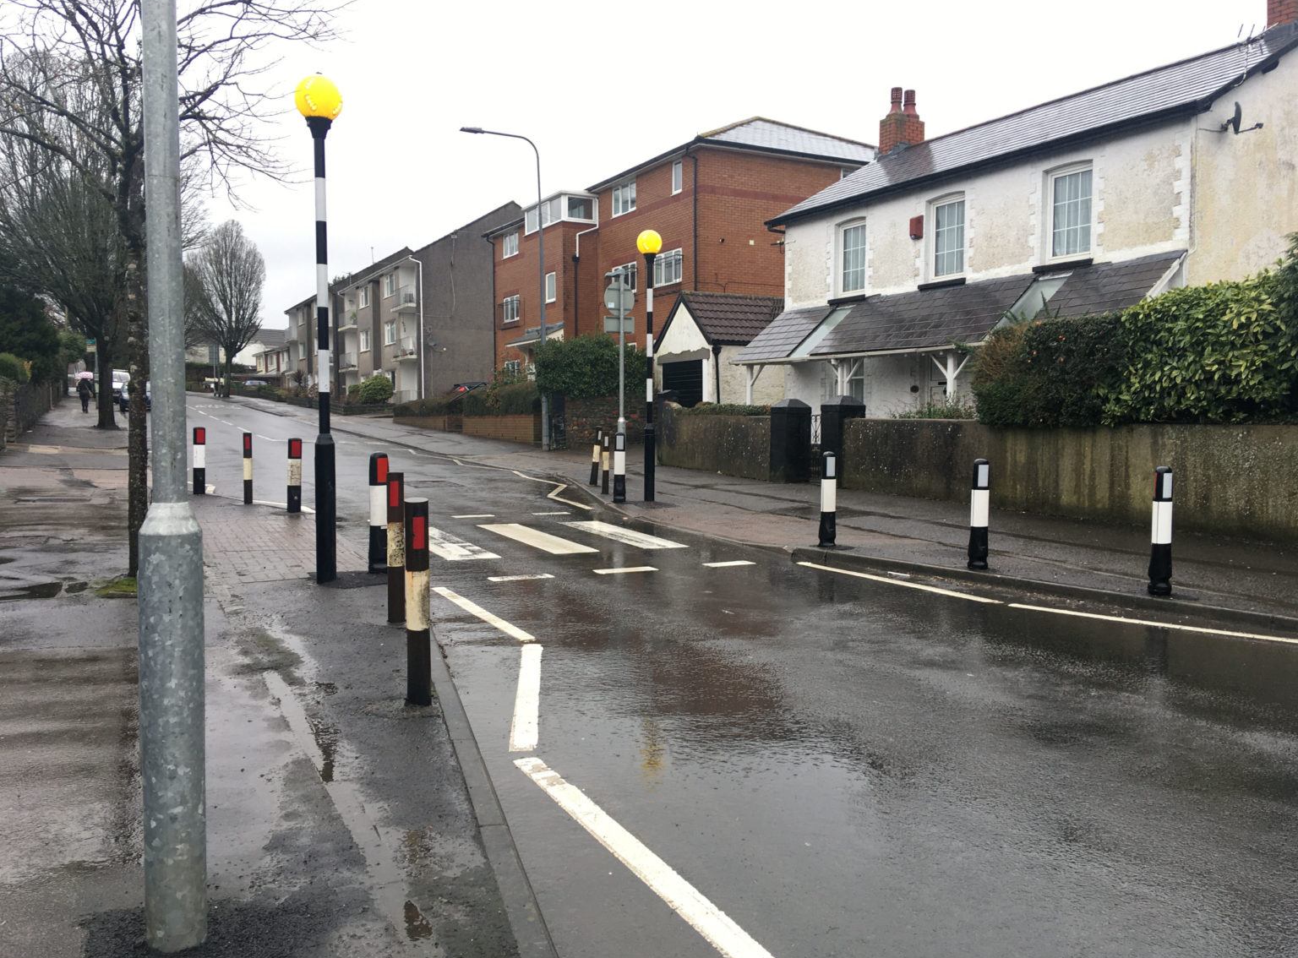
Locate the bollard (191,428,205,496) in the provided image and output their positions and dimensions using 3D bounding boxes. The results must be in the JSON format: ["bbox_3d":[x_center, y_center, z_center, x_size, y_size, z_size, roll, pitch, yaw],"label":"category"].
[{"bbox_3d":[-6.456,-0.265,15.560,0.160,0.940,0.160,-3,5,-37],"label":"bollard"}]

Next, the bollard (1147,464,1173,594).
[{"bbox_3d":[3.791,0.380,8.024,0.160,0.940,0.160,-2,4,-27],"label":"bollard"}]

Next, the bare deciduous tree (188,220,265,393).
[{"bbox_3d":[-28.252,-11.471,73.000,4.900,11.800,4.900,-2,4,-27],"label":"bare deciduous tree"}]

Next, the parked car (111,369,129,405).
[{"bbox_3d":[-31.149,-5.389,63.500,1.870,1.930,4.600,-2,4,-27],"label":"parked car"}]

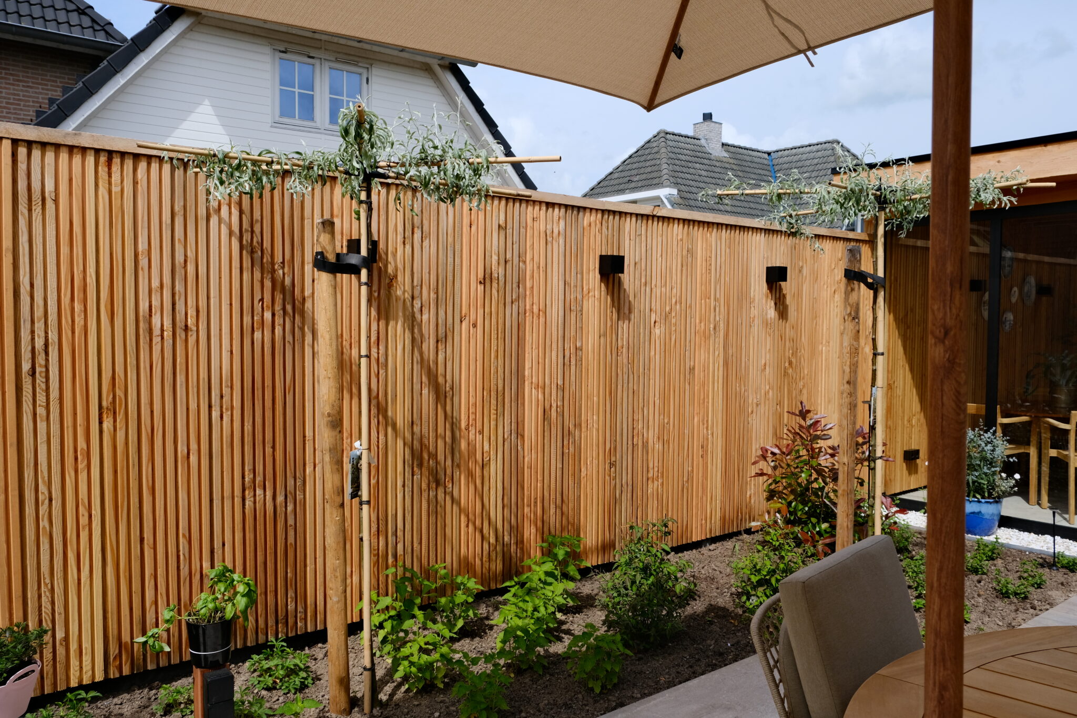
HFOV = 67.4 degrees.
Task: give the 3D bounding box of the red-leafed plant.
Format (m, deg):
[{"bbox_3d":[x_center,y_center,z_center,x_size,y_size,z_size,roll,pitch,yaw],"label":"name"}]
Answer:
[{"bbox_3d":[1.725,0.752,4.950,0.820,0.952,0.750,-2,4,-37],"label":"red-leafed plant"}]

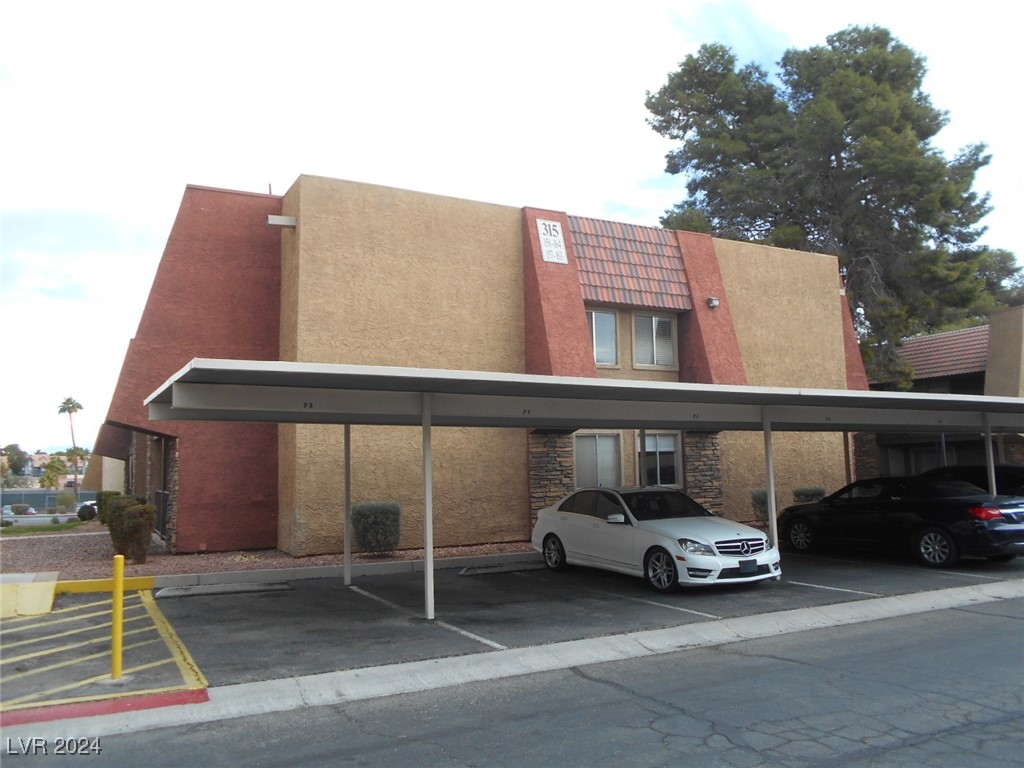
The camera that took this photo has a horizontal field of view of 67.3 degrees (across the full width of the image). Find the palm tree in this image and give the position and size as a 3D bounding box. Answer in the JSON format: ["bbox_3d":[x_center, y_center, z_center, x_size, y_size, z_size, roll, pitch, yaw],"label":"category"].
[{"bbox_3d":[-54.535,8.338,95.000,3.000,13.500,3.000,2,-7,-27],"label":"palm tree"}]

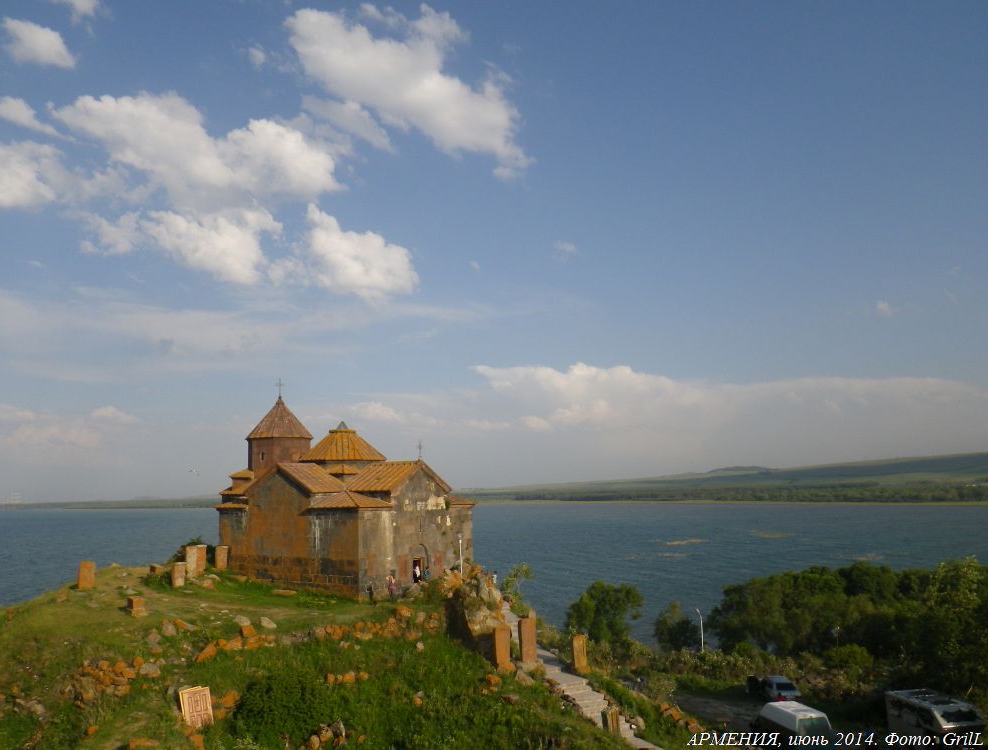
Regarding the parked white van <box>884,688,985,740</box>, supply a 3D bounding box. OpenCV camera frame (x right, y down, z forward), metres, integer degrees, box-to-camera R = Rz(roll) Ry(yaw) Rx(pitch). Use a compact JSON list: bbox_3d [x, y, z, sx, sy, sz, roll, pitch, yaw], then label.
[{"bbox_3d":[20.029,15.995,35.404,2.250,3.000,5.700,1,-9,-12],"label":"parked white van"}]

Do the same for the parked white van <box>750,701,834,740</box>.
[{"bbox_3d":[14.085,17.014,38.974,1.900,2.200,4.800,2,-9,-14],"label":"parked white van"}]

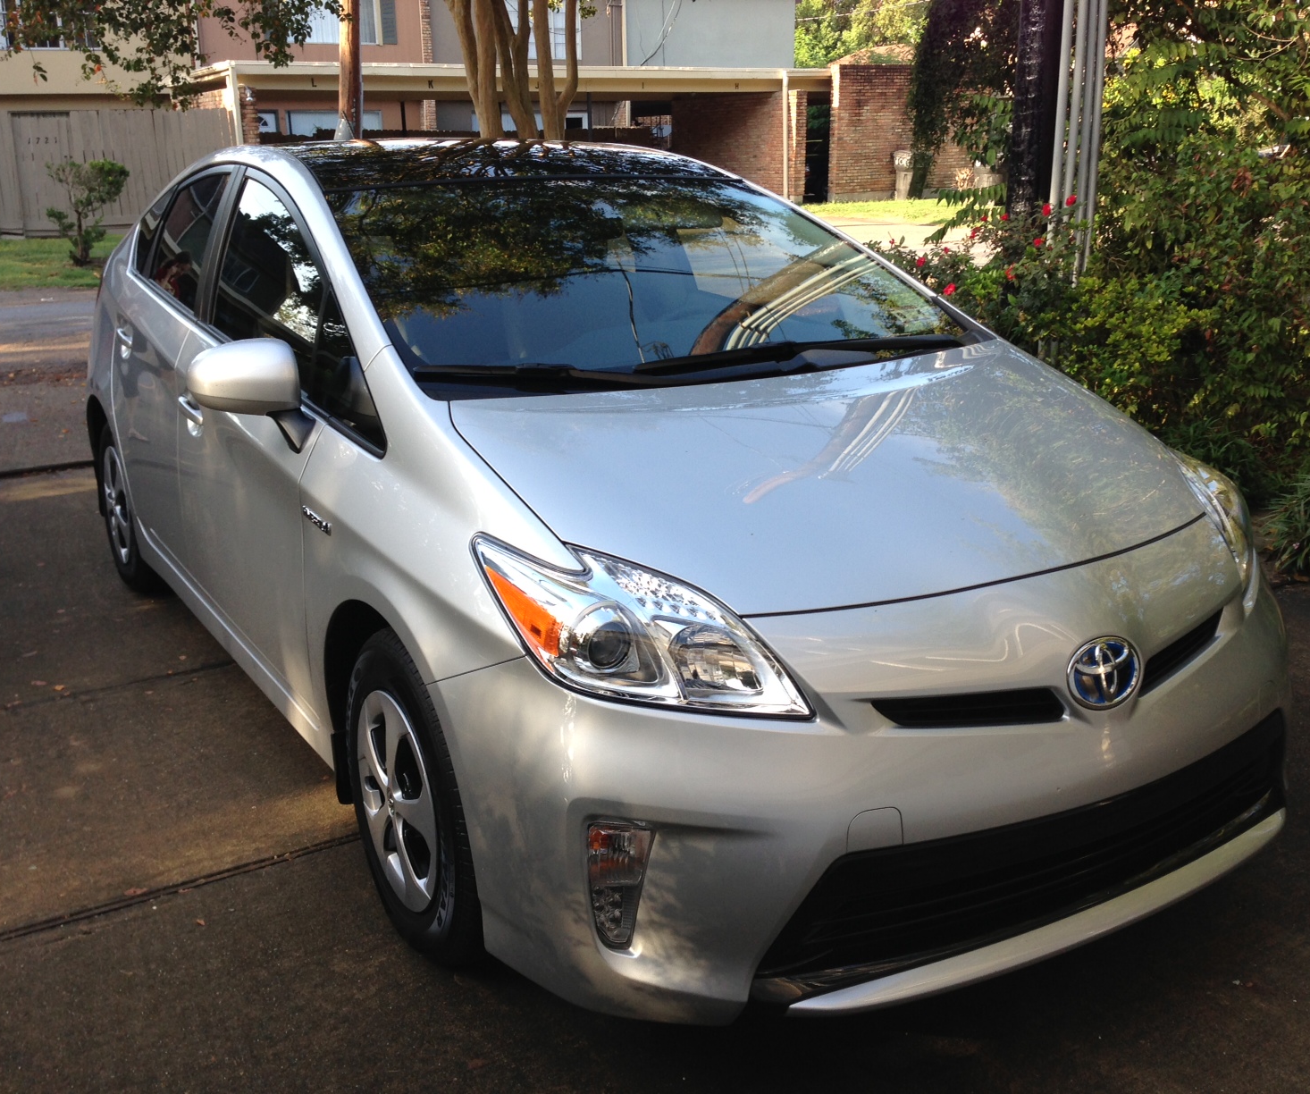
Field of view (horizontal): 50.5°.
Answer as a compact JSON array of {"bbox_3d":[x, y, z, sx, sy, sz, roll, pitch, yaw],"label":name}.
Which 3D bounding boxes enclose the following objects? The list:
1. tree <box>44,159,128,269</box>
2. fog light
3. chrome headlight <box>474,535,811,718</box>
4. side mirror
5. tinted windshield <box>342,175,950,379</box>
[{"bbox_3d":[-7.238,-4.243,17.700,1.100,1.350,1.050,-7,17,-21],"label":"tree"},{"bbox_3d":[-0.052,0.514,2.113,0.110,0.225,0.100,-5,16,-14],"label":"fog light"},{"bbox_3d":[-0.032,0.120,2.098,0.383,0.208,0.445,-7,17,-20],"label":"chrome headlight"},{"bbox_3d":[-0.811,-0.330,2.747,0.220,0.160,0.135,-10,18,-29],"label":"side mirror"},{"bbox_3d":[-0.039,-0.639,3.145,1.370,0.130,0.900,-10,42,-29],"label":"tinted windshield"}]

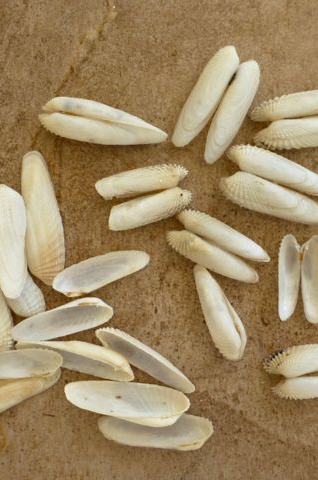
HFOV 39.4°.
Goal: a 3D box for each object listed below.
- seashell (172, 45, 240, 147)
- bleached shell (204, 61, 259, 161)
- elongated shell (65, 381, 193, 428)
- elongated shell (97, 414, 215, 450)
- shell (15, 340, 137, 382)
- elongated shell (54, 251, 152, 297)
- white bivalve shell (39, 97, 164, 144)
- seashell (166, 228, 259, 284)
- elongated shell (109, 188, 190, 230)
[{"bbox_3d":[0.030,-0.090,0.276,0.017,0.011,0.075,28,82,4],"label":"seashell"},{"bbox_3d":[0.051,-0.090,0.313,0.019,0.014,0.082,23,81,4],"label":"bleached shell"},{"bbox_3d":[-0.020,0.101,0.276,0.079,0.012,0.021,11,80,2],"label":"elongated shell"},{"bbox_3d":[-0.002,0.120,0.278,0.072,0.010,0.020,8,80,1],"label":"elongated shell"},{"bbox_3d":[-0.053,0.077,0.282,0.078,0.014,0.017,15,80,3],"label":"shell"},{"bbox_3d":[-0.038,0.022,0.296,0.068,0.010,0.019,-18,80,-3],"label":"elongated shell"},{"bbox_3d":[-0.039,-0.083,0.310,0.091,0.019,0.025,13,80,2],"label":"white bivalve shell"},{"bbox_3d":[0.032,0.010,0.260,0.057,0.012,0.014,26,82,4],"label":"seashell"},{"bbox_3d":[-0.006,-0.019,0.266,0.051,0.011,0.016,-17,81,-3],"label":"elongated shell"}]

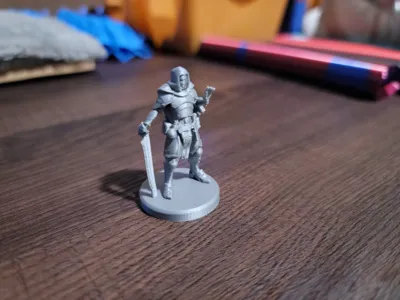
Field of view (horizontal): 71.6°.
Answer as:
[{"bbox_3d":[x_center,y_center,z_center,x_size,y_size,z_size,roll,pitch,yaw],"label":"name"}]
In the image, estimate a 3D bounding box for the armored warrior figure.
[{"bbox_3d":[-0.007,-0.005,0.081,0.021,0.037,0.011,-16,31,-28],"label":"armored warrior figure"}]

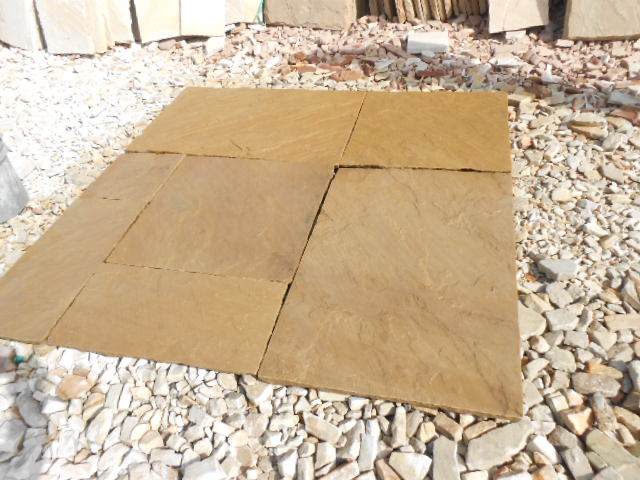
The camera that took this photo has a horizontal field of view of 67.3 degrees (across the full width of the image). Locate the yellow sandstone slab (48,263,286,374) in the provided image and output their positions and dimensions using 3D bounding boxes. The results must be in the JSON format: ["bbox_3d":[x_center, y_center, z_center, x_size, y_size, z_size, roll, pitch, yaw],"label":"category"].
[{"bbox_3d":[-0.407,0.207,1.335,0.597,0.021,0.295,5,45,12],"label":"yellow sandstone slab"}]

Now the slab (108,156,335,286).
[{"bbox_3d":[-0.310,-0.096,1.641,0.601,0.021,0.588,5,45,14],"label":"slab"}]

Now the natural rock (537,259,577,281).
[{"bbox_3d":[0.643,0.080,1.304,0.090,0.034,0.056,5,44,15],"label":"natural rock"}]

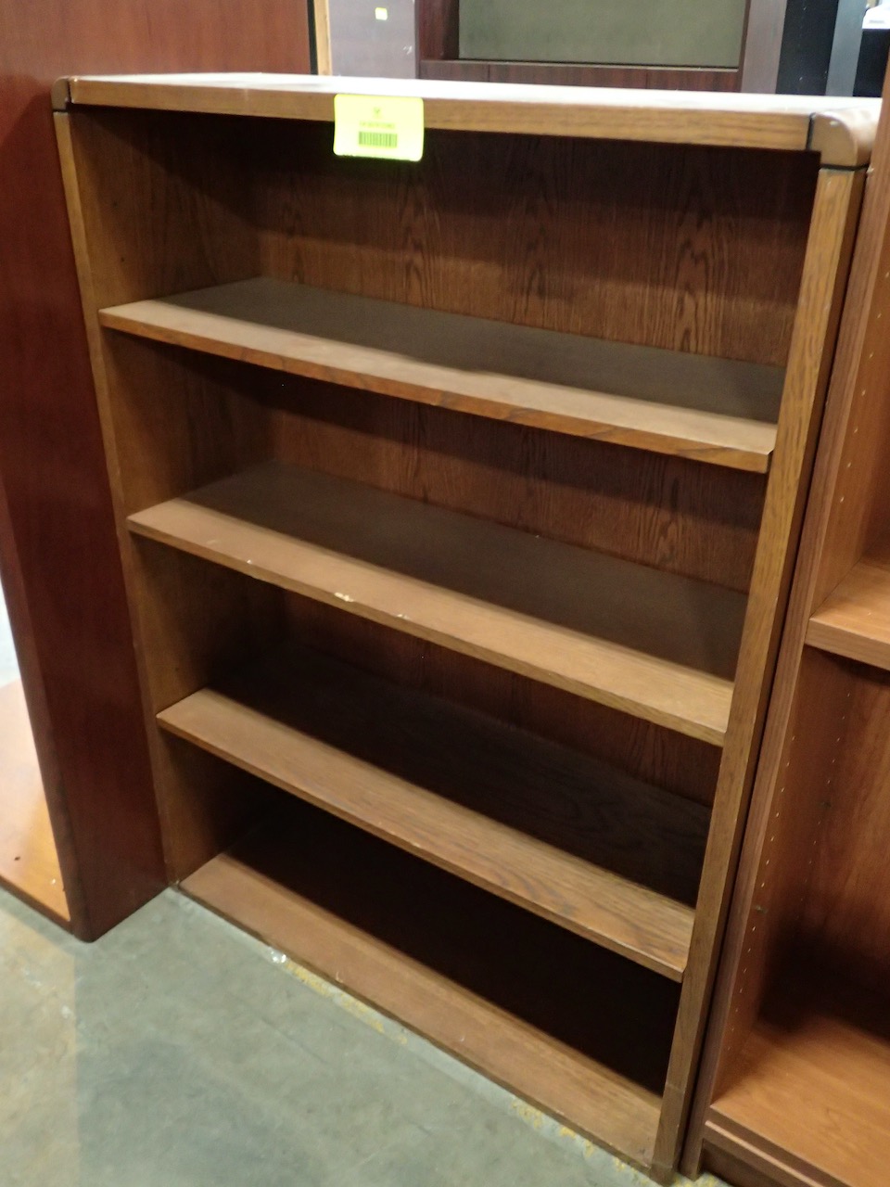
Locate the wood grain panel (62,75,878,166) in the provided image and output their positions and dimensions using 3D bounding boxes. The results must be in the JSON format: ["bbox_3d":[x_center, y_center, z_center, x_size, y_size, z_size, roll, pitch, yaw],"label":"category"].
[{"bbox_3d":[0.019,-0.511,1.083,0.908,0.036,0.339,18,33,30],"label":"wood grain panel"}]

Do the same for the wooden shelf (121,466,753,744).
[{"bbox_3d":[-0.001,-0.031,1.316,0.860,0.019,0.289,18,33,30],"label":"wooden shelf"}]

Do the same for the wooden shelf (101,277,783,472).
[{"bbox_3d":[0.003,-0.281,1.184,0.860,0.019,0.289,18,33,30],"label":"wooden shelf"}]

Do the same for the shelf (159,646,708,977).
[{"bbox_3d":[-0.005,0.258,1.470,0.860,0.019,0.289,18,33,30],"label":"shelf"}]

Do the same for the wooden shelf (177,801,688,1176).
[{"bbox_3d":[-0.009,0.564,1.632,0.860,0.019,0.289,18,33,30],"label":"wooden shelf"}]

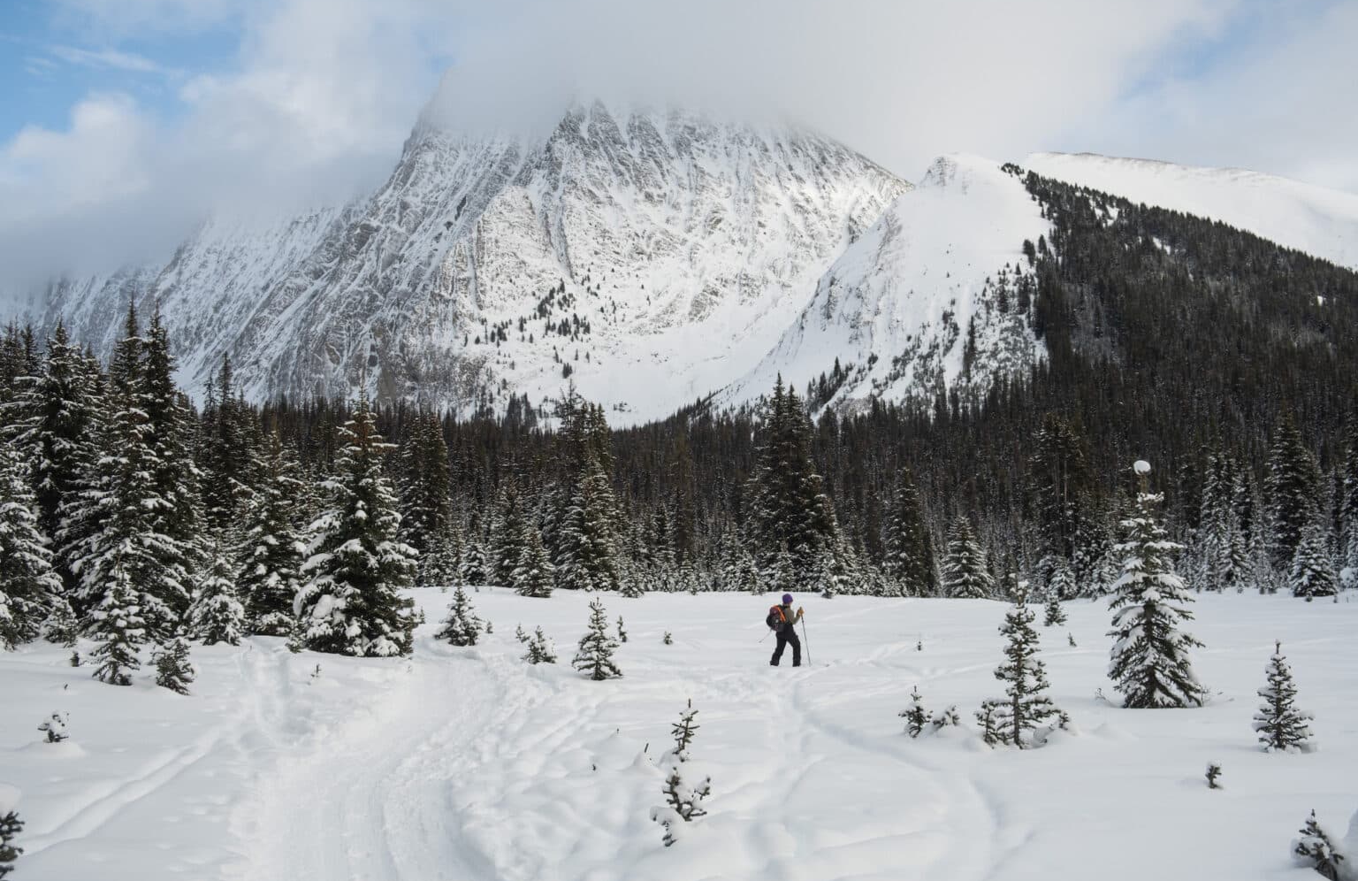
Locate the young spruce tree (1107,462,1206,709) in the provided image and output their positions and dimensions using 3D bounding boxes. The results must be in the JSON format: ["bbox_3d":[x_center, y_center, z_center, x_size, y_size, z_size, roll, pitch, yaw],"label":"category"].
[{"bbox_3d":[7.940,2.368,20.888,1.641,4.035,1.641,-2,-6,21],"label":"young spruce tree"}]

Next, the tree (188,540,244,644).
[{"bbox_3d":[-13.064,4.295,35.152,1.580,2.950,1.530,0,-6,0],"label":"tree"}]

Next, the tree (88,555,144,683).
[{"bbox_3d":[-10.762,3.450,23.912,1.095,2.404,1.095,2,-6,-24],"label":"tree"}]

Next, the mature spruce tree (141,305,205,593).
[{"bbox_3d":[-19.338,0.797,47.613,2.640,11.860,2.560,0,-6,0],"label":"mature spruce tree"}]

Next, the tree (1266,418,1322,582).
[{"bbox_3d":[43.743,4.264,88.634,3.830,12.250,3.710,0,-6,0],"label":"tree"}]

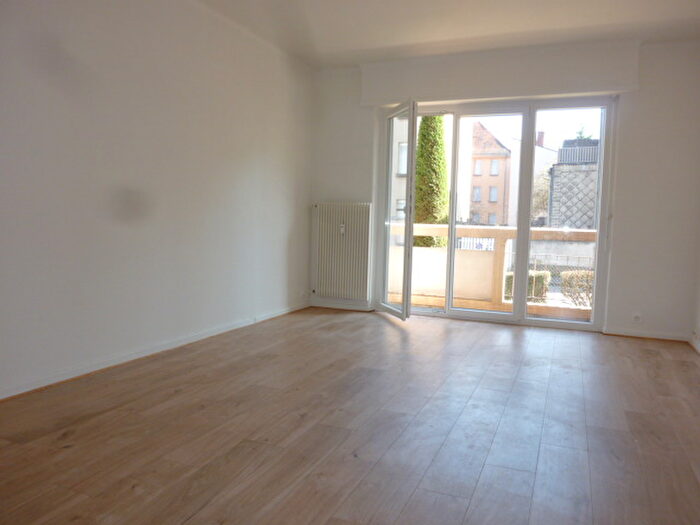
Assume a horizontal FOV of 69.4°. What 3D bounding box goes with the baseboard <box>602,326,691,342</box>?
[{"bbox_3d":[2.537,0.621,4.346,0.632,0.069,0.017,3,5,23],"label":"baseboard"}]

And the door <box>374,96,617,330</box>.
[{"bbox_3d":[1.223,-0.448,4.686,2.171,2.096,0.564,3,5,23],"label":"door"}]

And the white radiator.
[{"bbox_3d":[-0.087,-0.117,5.378,0.653,0.996,0.103,3,5,23],"label":"white radiator"}]

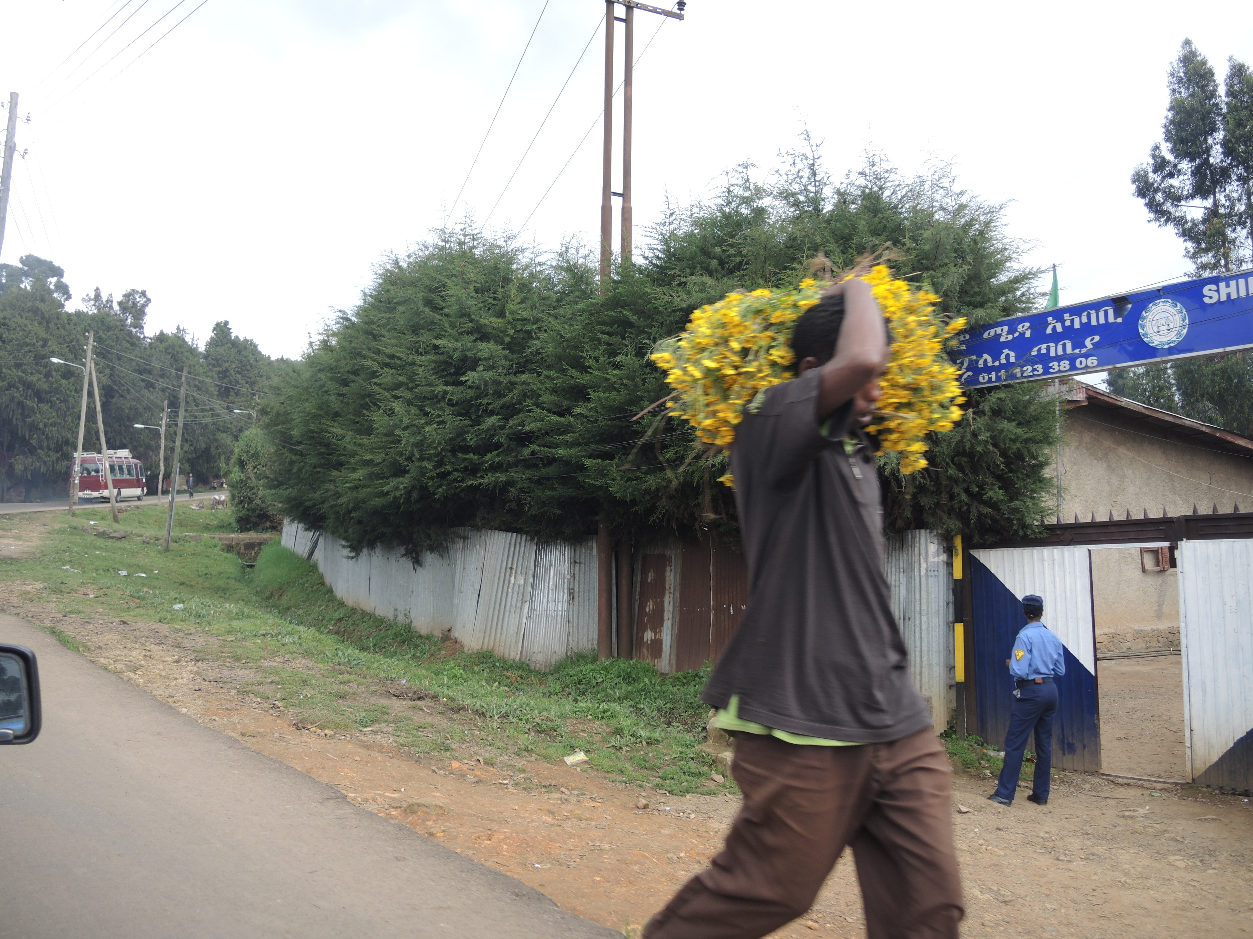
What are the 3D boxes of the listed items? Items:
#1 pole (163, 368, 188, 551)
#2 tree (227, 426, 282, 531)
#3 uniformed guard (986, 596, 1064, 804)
[{"bbox_3d":[-18.657,-0.502,42.005,0.220,7.651,0.220,6,-8,-24],"label":"pole"},{"bbox_3d":[-17.853,0.445,48.775,2.700,4.995,2.700,3,-7,-20],"label":"tree"},{"bbox_3d":[3.268,1.860,8.287,0.500,1.653,0.440,2,-7,-10],"label":"uniformed guard"}]

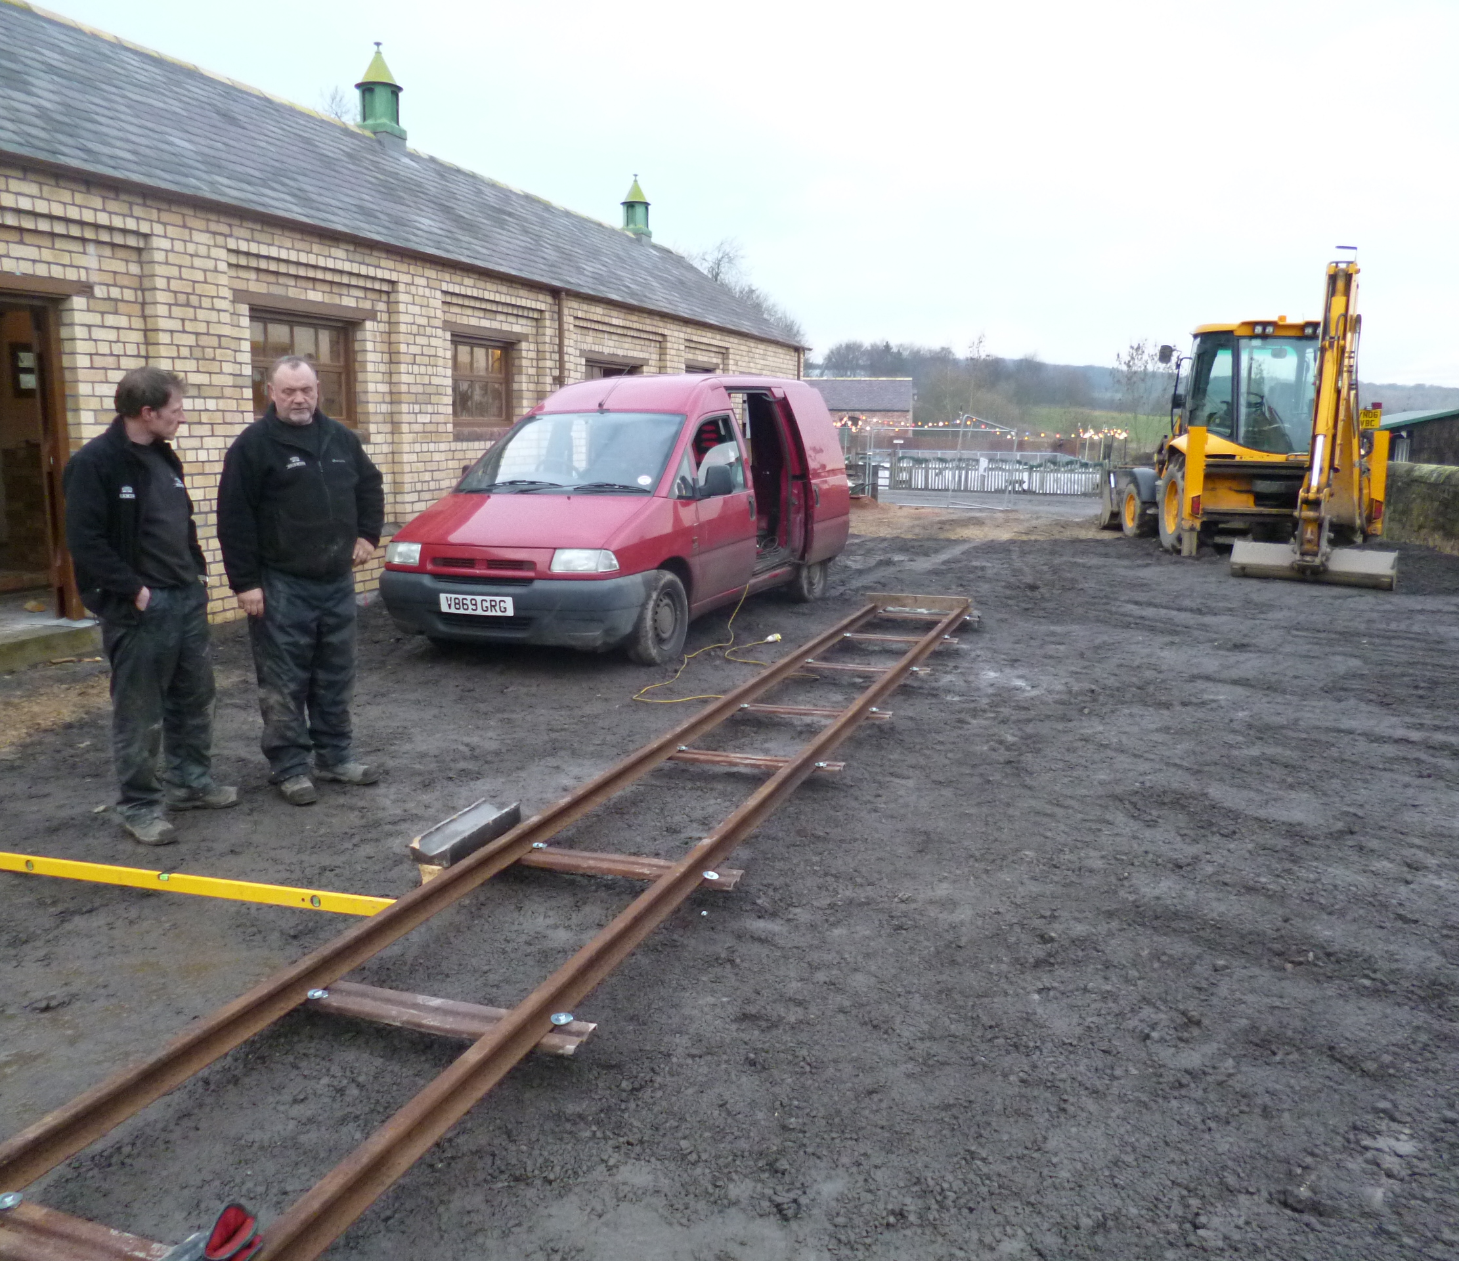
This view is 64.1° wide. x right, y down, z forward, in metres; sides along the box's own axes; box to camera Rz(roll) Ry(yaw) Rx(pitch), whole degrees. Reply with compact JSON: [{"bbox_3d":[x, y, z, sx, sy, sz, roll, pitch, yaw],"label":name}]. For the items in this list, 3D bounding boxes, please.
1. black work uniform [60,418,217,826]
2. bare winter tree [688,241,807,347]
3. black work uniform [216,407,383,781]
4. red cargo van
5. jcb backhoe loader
[{"bbox_3d":[-2.161,-0.029,4.391,0.420,1.480,0.560,8,12,32],"label":"black work uniform"},{"bbox_3d":[0.458,-12.193,50.236,6.000,9.200,6.000,1,10,0],"label":"bare winter tree"},{"bbox_3d":[-1.721,-0.128,4.808,0.660,1.500,0.380,-6,12,-33],"label":"black work uniform"},{"bbox_3d":[-0.633,-1.008,9.013,1.900,1.900,4.440,5,11,24],"label":"red cargo van"},{"bbox_3d":[6.704,-2.718,14.637,2.360,3.480,6.650,2,10,5],"label":"jcb backhoe loader"}]

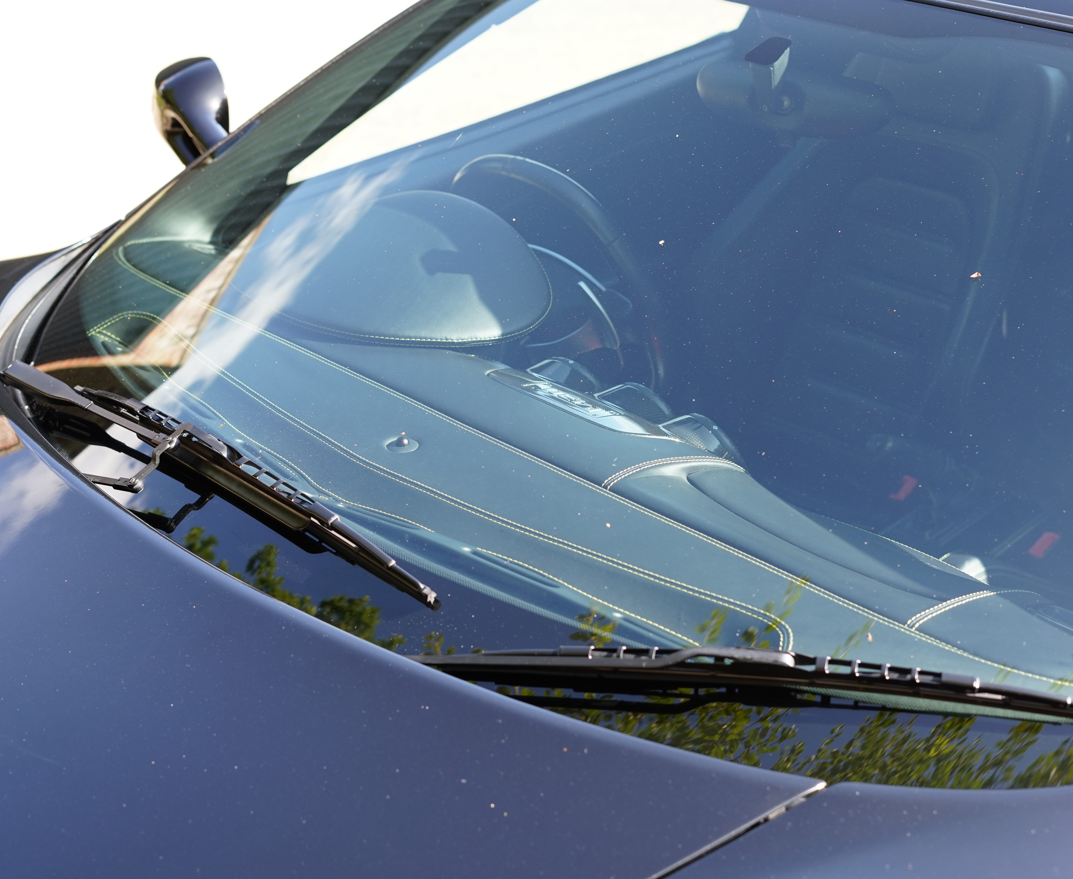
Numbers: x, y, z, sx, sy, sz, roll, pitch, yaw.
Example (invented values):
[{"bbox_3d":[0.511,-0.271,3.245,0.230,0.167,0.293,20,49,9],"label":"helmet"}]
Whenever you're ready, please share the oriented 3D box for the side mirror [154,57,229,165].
[{"bbox_3d":[-0.475,-0.460,2.562,0.110,0.135,0.165,-24,36,-39],"label":"side mirror"}]

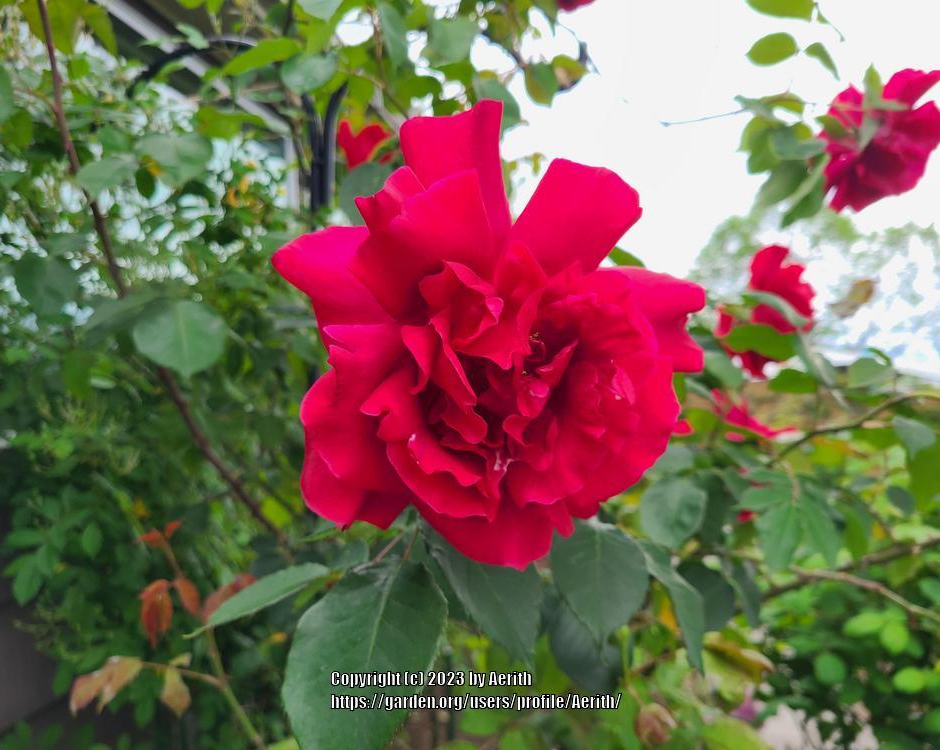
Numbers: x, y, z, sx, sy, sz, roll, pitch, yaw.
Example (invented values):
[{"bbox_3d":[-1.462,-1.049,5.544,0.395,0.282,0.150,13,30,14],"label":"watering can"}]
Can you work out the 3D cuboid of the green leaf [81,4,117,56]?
[{"bbox_3d":[-0.252,-0.234,0.510,0.022,0.039,0.009,-29,0,26],"label":"green leaf"}]

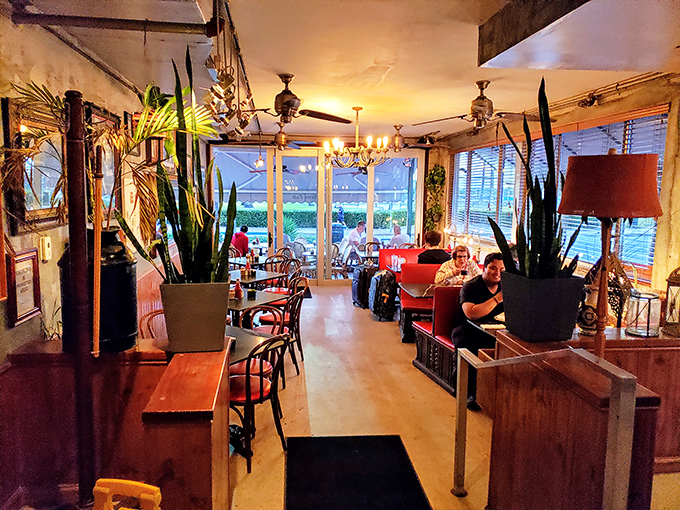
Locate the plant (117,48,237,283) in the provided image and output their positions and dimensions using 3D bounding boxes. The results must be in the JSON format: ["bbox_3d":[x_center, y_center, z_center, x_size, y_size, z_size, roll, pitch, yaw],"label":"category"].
[{"bbox_3d":[-0.834,-0.453,2.652,0.570,1.184,0.440,0,7,-7],"label":"plant"}]

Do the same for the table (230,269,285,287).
[{"bbox_3d":[-1.208,0.641,6.603,0.770,0.750,0.770,6,9,34],"label":"table"}]

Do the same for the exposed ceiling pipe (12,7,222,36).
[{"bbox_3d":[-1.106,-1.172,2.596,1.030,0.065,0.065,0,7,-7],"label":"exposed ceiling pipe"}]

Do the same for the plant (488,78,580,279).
[{"bbox_3d":[1.100,-0.419,2.839,0.460,1.075,0.370,0,7,-7],"label":"plant"}]

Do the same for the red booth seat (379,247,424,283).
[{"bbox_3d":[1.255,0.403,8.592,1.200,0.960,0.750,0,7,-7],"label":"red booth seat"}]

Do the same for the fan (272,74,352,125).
[{"bbox_3d":[-0.477,-1.392,4.582,1.340,0.414,1.340,-6,10,-44],"label":"fan"}]

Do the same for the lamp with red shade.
[{"bbox_3d":[1.316,0.366,2.566,0.500,1.750,0.500,4,8,24],"label":"lamp with red shade"}]

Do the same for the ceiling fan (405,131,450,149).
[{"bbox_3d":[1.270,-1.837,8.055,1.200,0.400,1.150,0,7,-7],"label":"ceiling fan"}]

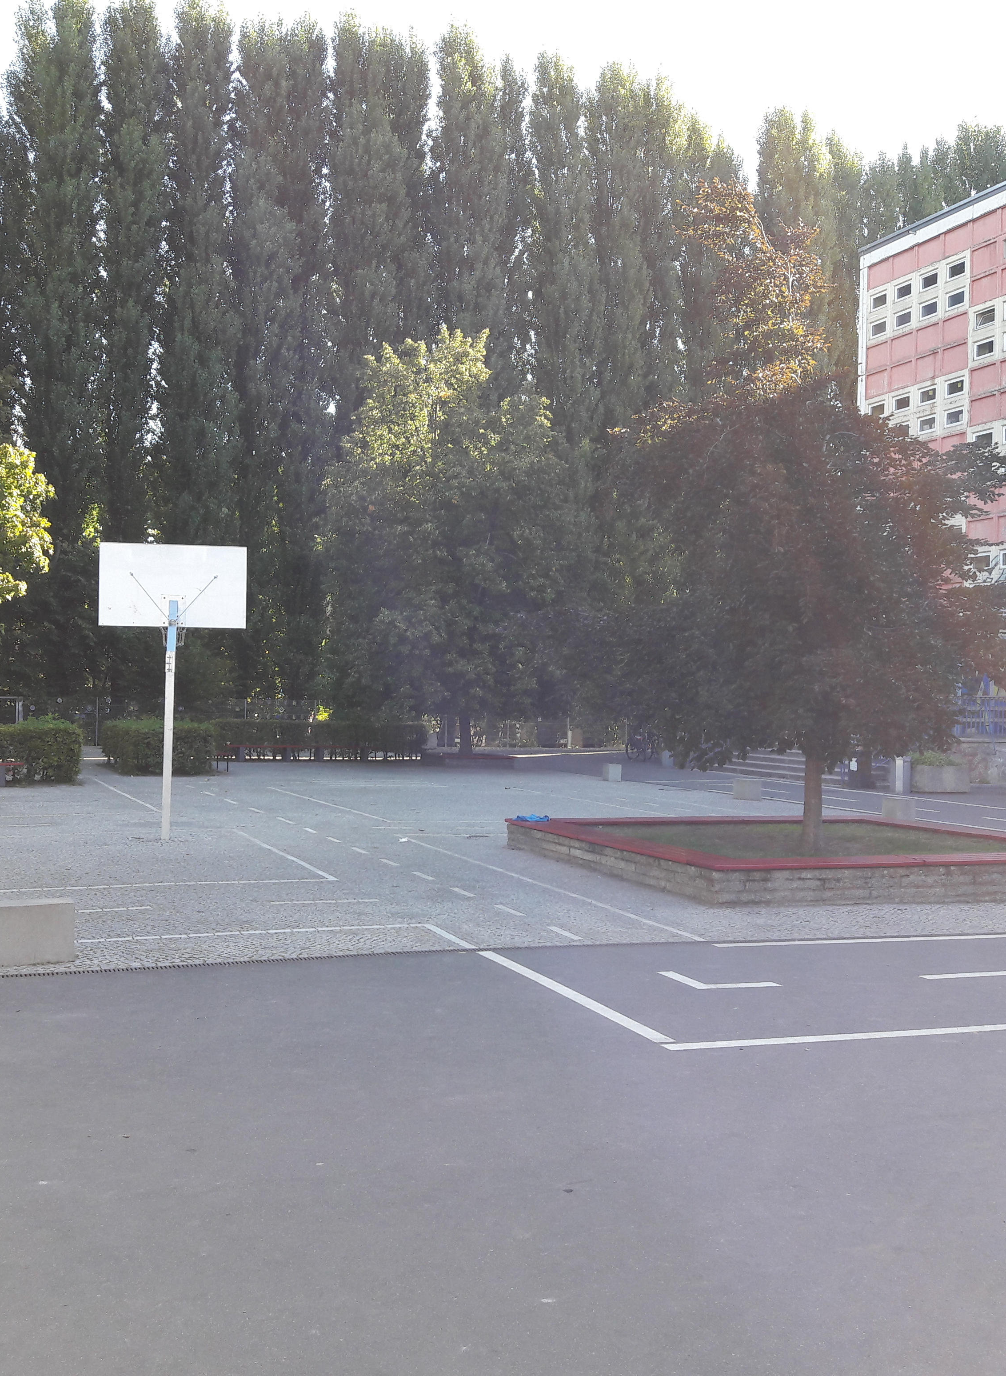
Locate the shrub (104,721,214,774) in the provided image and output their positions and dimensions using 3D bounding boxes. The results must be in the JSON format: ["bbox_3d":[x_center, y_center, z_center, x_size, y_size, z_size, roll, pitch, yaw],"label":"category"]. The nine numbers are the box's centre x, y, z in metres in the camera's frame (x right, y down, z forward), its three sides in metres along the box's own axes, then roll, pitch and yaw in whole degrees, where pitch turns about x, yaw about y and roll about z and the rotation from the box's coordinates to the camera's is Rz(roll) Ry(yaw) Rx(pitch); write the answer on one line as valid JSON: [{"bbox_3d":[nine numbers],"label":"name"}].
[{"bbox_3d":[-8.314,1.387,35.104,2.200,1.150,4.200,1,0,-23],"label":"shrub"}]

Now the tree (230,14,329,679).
[{"bbox_3d":[-8.419,-11.815,57.080,4.050,27.840,3.900,1,0,-23],"label":"tree"}]

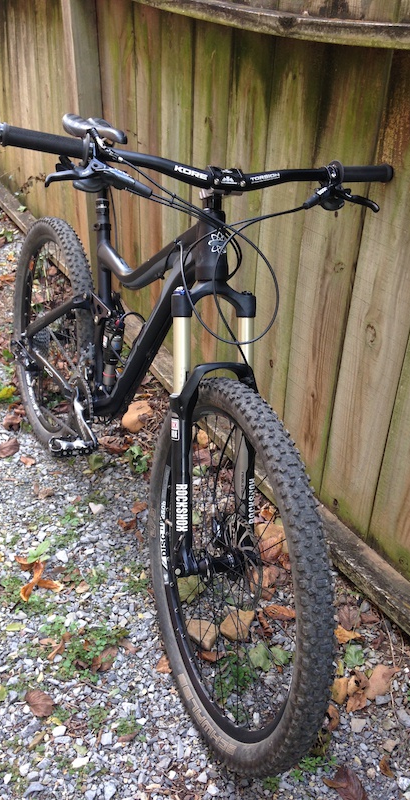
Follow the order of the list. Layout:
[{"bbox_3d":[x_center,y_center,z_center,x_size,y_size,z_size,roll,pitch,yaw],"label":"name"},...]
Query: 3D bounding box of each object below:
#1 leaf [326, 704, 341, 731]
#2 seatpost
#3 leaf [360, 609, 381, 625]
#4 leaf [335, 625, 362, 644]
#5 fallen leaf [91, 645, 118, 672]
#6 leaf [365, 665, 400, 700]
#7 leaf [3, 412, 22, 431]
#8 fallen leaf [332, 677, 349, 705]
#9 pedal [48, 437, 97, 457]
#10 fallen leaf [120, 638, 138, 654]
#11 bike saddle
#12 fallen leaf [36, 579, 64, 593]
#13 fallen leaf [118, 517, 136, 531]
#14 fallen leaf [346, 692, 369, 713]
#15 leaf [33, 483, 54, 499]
[{"bbox_3d":[0.261,0.647,1.552,0.030,0.020,0.048,-1,30,-3],"label":"leaf"},{"bbox_3d":[-0.250,-0.372,1.904,0.036,0.285,0.036,-4,8,-28],"label":"seatpost"},{"bbox_3d":[0.405,0.536,1.872,0.049,0.012,0.028,3,29,-1],"label":"leaf"},{"bbox_3d":[0.326,0.534,1.750,0.050,0.020,0.045,-10,31,-17],"label":"leaf"},{"bbox_3d":[-0.216,0.557,1.644,0.042,0.020,0.068,17,32,25],"label":"fallen leaf"},{"bbox_3d":[0.377,0.601,1.631,0.047,0.020,0.100,22,36,32],"label":"leaf"},{"bbox_3d":[-0.649,0.077,2.572,0.064,0.030,0.059,5,30,7],"label":"leaf"},{"bbox_3d":[0.296,0.637,1.676,0.036,0.016,0.066,13,30,15],"label":"fallen leaf"},{"bbox_3d":[-0.305,0.105,1.745,0.094,0.030,0.078,-4,16,-27],"label":"pedal"},{"bbox_3d":[-0.169,0.543,1.680,0.046,0.013,0.027,25,36,36],"label":"fallen leaf"},{"bbox_3d":[-0.246,-0.642,1.818,0.138,0.058,0.270,-4,24,-27],"label":"bike saddle"},{"bbox_3d":[-0.390,0.462,1.903,0.072,0.018,0.025,9,30,9],"label":"fallen leaf"},{"bbox_3d":[-0.212,0.333,2.056,0.048,0.022,0.034,-1,29,-6],"label":"fallen leaf"},{"bbox_3d":[0.314,0.628,1.584,0.053,0.020,0.030,-16,34,-26],"label":"fallen leaf"},{"bbox_3d":[-0.480,0.264,2.244,0.045,0.022,0.066,-19,37,-35],"label":"leaf"}]

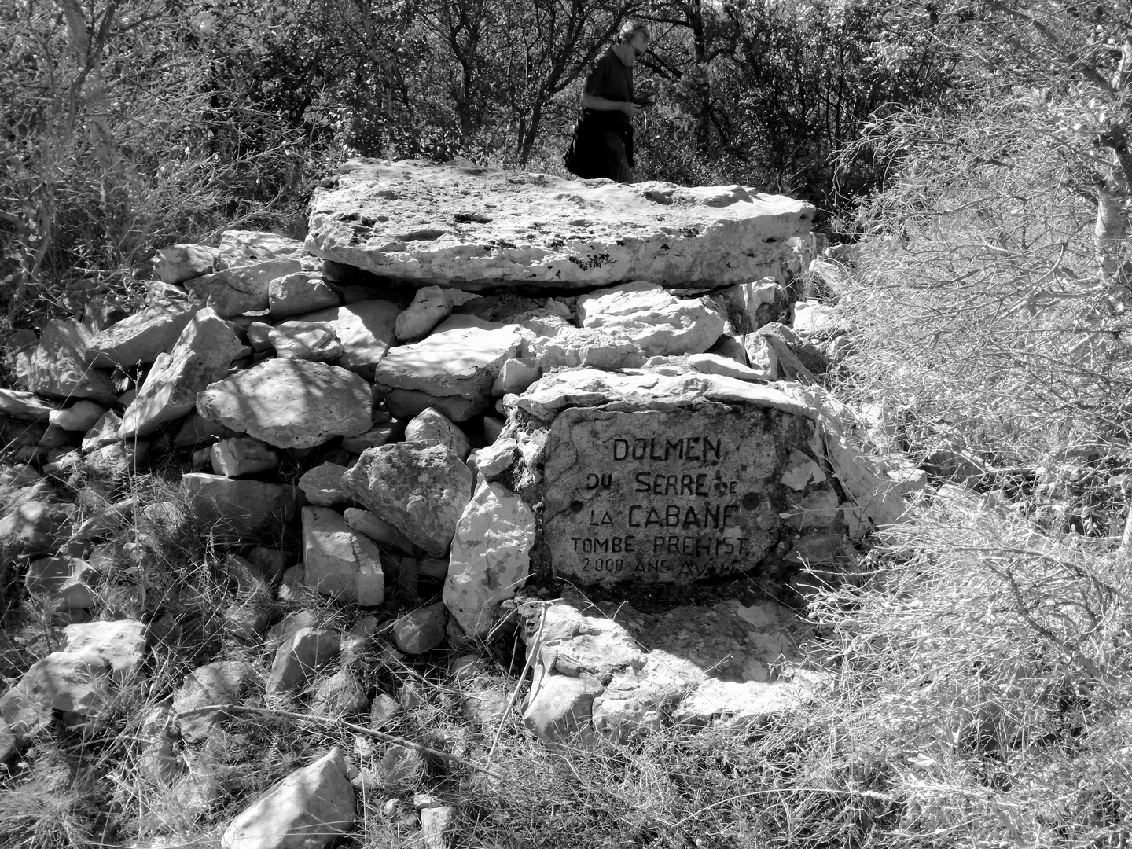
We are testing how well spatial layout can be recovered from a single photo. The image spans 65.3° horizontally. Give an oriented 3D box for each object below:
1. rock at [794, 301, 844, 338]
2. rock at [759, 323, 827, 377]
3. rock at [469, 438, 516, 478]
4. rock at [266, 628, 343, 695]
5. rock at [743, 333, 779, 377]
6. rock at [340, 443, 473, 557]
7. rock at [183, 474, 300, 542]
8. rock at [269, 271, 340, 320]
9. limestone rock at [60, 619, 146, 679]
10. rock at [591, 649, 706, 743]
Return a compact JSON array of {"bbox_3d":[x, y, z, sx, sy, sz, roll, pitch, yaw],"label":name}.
[{"bbox_3d":[1.071,-0.449,3.750,0.210,0.140,0.200,6,20,15],"label":"rock"},{"bbox_3d":[0.808,-0.270,3.150,0.250,0.140,0.200,28,17,-10],"label":"rock"},{"bbox_3d":[-0.225,0.103,2.720,0.140,0.100,0.120,-9,20,3],"label":"rock"},{"bbox_3d":[-0.743,0.670,2.500,0.193,0.138,0.160,-9,22,-23],"label":"rock"},{"bbox_3d":[0.773,-0.275,3.500,0.130,0.160,0.160,7,22,19],"label":"rock"},{"bbox_3d":[-0.545,0.261,3.050,0.400,0.320,0.260,9,21,-4],"label":"rock"},{"bbox_3d":[-1.152,0.292,3.120,0.400,0.200,0.240,3,21,-1],"label":"rock"},{"bbox_3d":[-1.021,-0.504,3.450,0.265,0.165,0.190,-10,22,-12],"label":"rock"},{"bbox_3d":[-1.310,0.631,2.500,0.220,0.110,0.160,-12,23,-29],"label":"limestone rock"},{"bbox_3d":[0.226,0.752,2.450,0.311,0.203,0.220,0,20,0],"label":"rock"}]

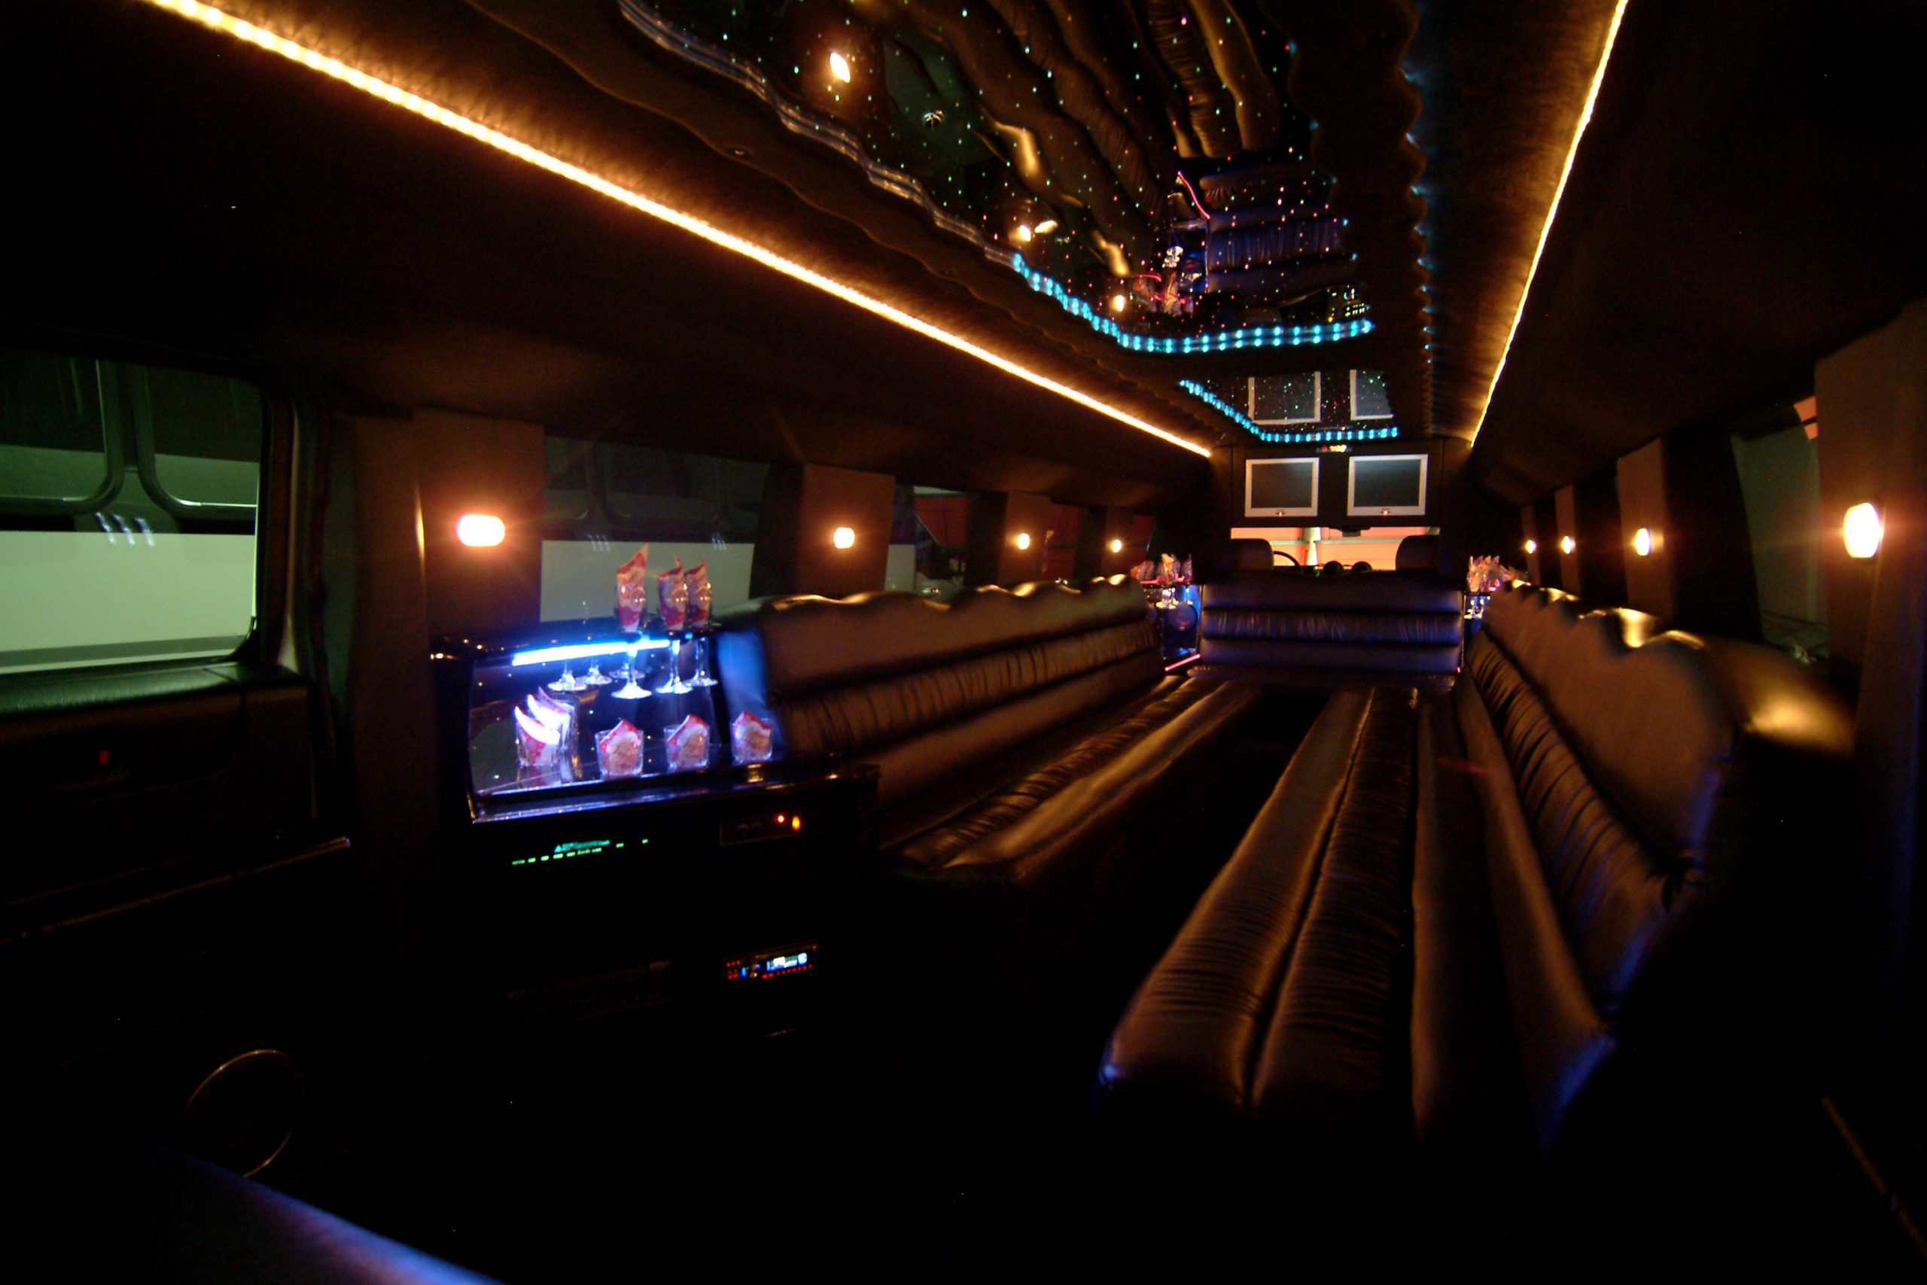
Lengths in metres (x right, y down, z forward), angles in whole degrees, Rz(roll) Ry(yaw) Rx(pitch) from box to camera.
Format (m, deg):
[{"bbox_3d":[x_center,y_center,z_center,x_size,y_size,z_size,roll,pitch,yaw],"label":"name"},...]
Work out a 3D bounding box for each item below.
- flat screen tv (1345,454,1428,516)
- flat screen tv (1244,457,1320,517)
[{"bbox_3d":[2.203,-0.814,5.009,0.372,0.305,0.060,3,6,25],"label":"flat screen tv"},{"bbox_3d":[1.731,-0.839,5.230,0.372,0.305,0.060,3,6,25],"label":"flat screen tv"}]

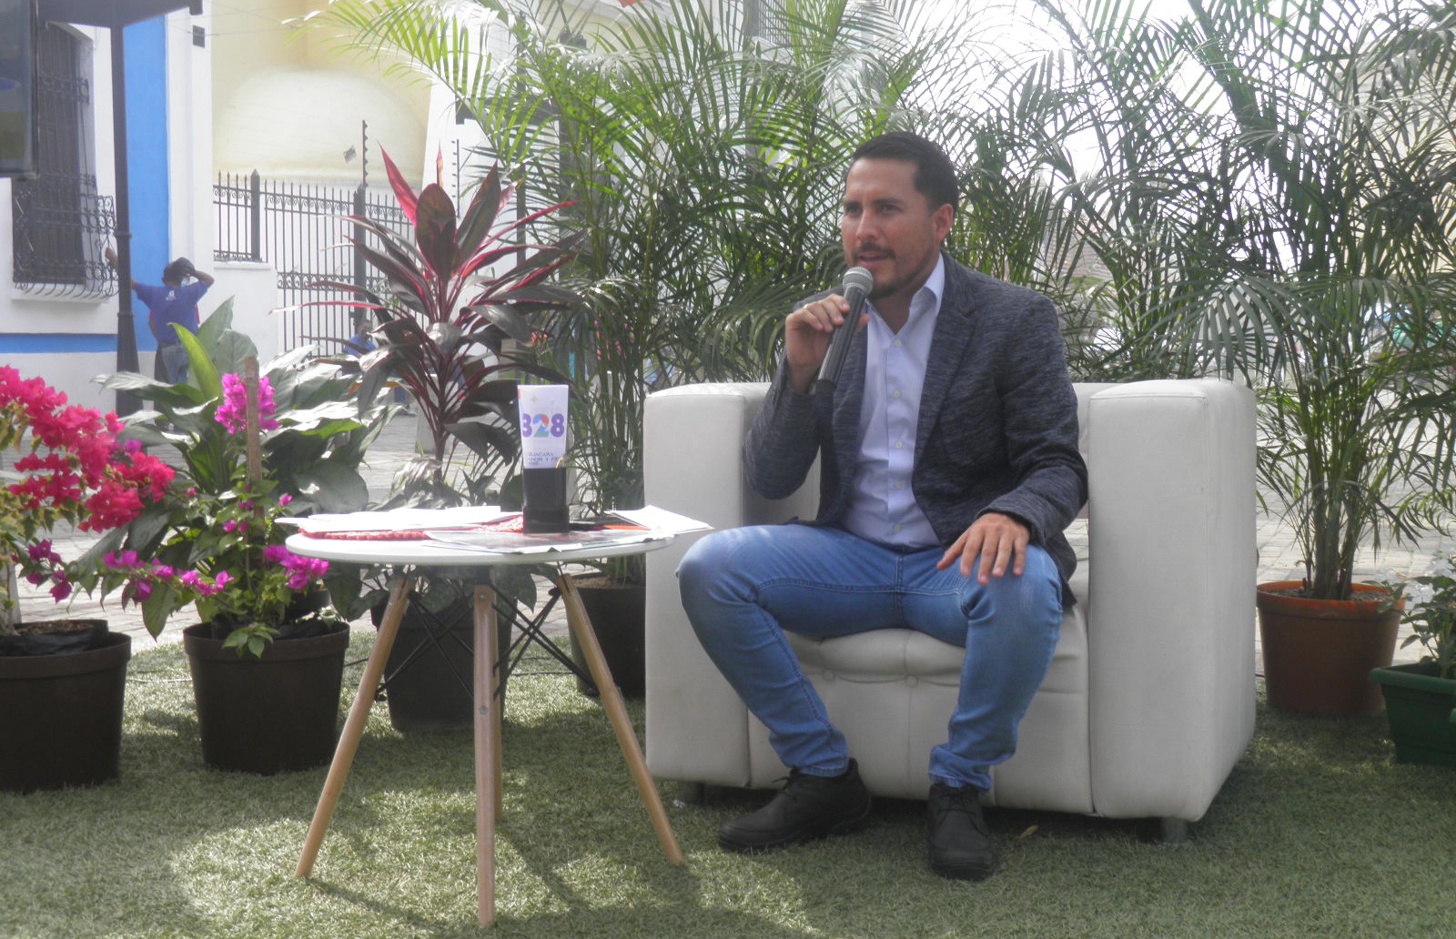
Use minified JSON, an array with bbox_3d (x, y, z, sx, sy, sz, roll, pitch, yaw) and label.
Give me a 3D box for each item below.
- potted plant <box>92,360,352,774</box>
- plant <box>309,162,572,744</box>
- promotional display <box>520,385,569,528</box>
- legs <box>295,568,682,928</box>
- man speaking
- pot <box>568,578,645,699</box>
[{"bbox_3d":[-1.006,0.176,3.678,0.520,0.790,0.470,-1,4,-14],"label":"potted plant"},{"bbox_3d":[-0.622,-0.075,4.053,0.580,1.240,0.550,-1,4,-9],"label":"plant"},{"bbox_3d":[-0.281,-0.020,2.844,0.077,0.232,0.055,-1,4,-7],"label":"promotional display"},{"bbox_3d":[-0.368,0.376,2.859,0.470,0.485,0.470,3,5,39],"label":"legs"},{"bbox_3d":[0.304,0.012,3.157,0.650,1.165,0.700,1,4,16],"label":"man speaking"},{"bbox_3d":[-0.213,0.391,4.363,0.330,0.265,0.330,-1,4,-3],"label":"pot"}]

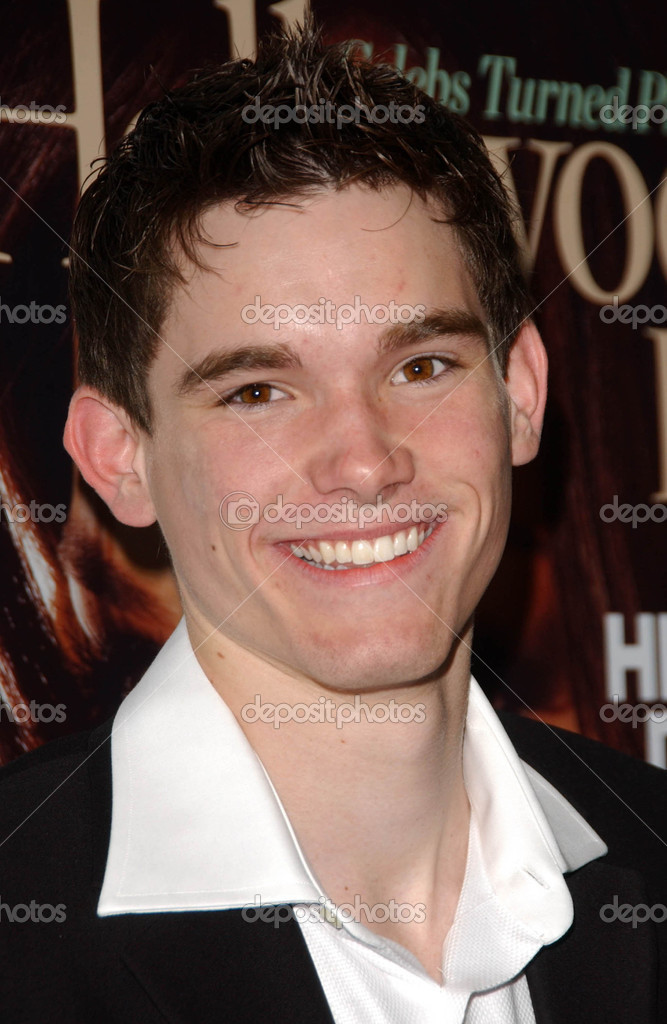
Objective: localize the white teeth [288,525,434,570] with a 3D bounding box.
[{"bbox_3d":[0.012,0.013,2.765,0.056,0.015,0.024,-8,0,-12],"label":"white teeth"}]

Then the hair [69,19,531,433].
[{"bbox_3d":[-0.017,-0.105,2.850,0.178,0.175,0.205,-8,0,-12],"label":"hair"}]

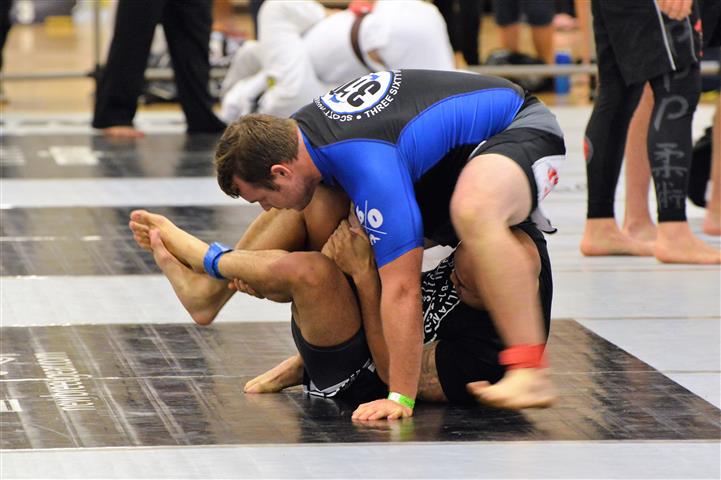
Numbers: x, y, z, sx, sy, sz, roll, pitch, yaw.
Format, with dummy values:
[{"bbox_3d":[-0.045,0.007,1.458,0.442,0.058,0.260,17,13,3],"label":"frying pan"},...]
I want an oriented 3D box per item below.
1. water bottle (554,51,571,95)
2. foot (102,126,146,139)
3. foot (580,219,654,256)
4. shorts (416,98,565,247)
[{"bbox_3d":[0.911,-0.752,28.300,0.075,0.200,0.075,0,4,0],"label":"water bottle"},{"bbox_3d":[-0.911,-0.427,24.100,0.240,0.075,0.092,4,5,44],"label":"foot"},{"bbox_3d":[0.746,-0.010,17.650,0.262,0.105,0.100,0,4,0],"label":"foot"},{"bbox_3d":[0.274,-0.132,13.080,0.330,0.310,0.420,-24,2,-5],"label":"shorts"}]

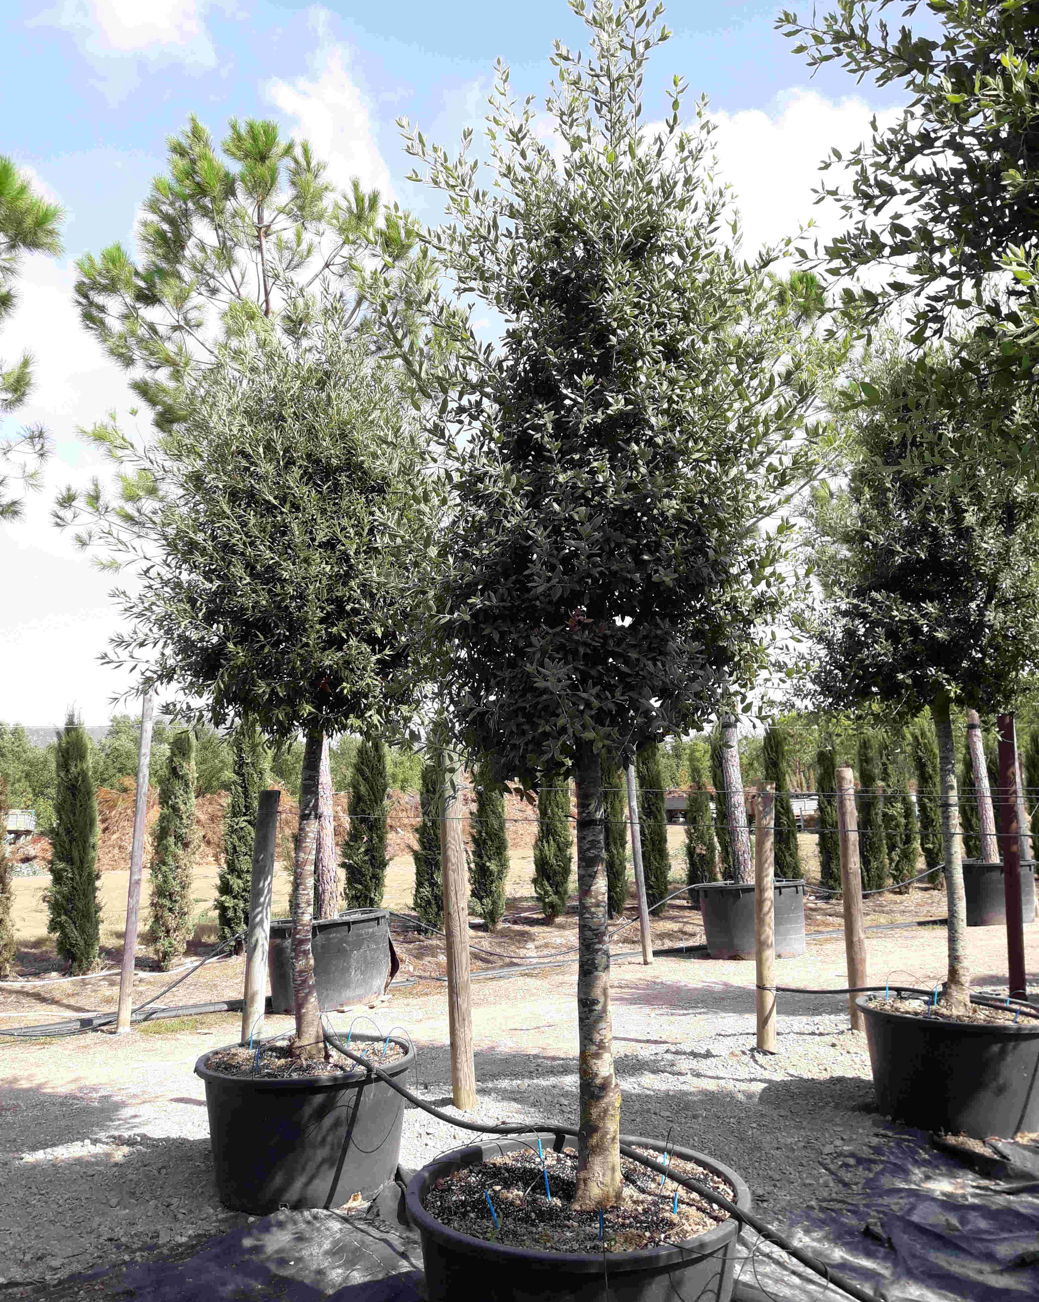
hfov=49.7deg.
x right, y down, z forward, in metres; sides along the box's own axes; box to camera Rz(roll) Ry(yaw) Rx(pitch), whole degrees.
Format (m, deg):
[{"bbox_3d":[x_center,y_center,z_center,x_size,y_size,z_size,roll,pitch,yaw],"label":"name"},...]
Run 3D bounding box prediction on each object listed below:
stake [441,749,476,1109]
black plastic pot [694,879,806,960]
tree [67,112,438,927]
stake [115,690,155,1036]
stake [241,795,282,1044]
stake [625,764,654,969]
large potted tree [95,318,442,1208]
[{"bbox_3d":[-0.306,1.347,5.497,0.106,1.717,0.106,-2,-6,-3],"label":"stake"},{"bbox_3d":[2.136,2.444,10.313,0.990,0.640,0.990,-1,-7,12],"label":"black plastic pot"},{"bbox_3d":[-2.069,-0.898,8.651,2.922,6.989,2.922,-1,-7,0],"label":"tree"},{"bbox_3d":[-2.484,1.342,7.295,0.083,2.221,0.083,2,-7,0],"label":"stake"},{"bbox_3d":[-1.369,1.507,5.948,0.108,1.527,0.108,2,-7,0],"label":"stake"},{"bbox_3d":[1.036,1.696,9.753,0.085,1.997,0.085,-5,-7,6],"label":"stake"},{"bbox_3d":[-1.050,0.269,4.624,1.415,3.644,1.415,-1,-7,0],"label":"large potted tree"}]

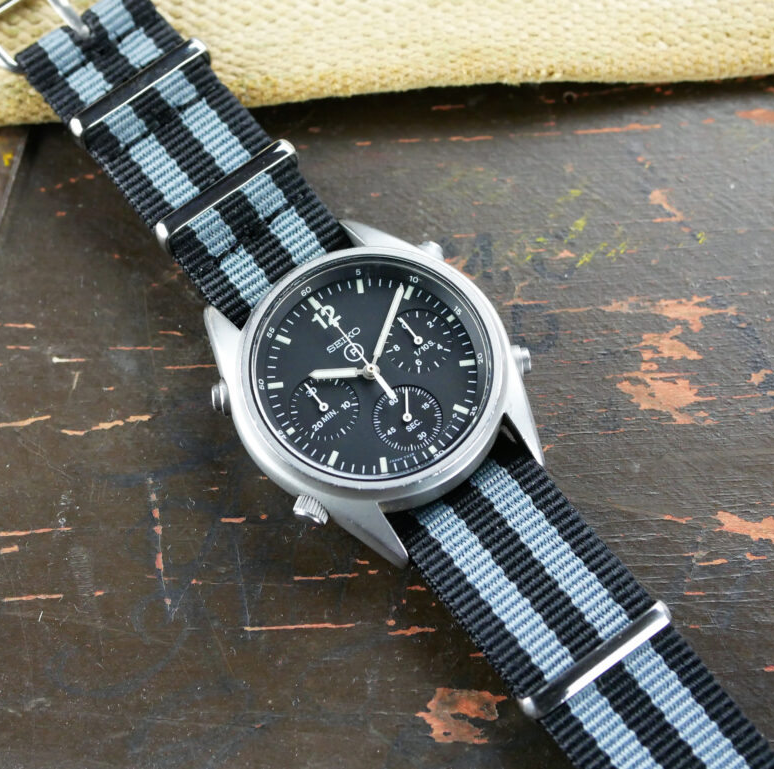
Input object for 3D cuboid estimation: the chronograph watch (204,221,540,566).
[{"bbox_3d":[-0.002,0.000,0.233,0.038,0.011,0.045,-36,73,-12],"label":"chronograph watch"}]

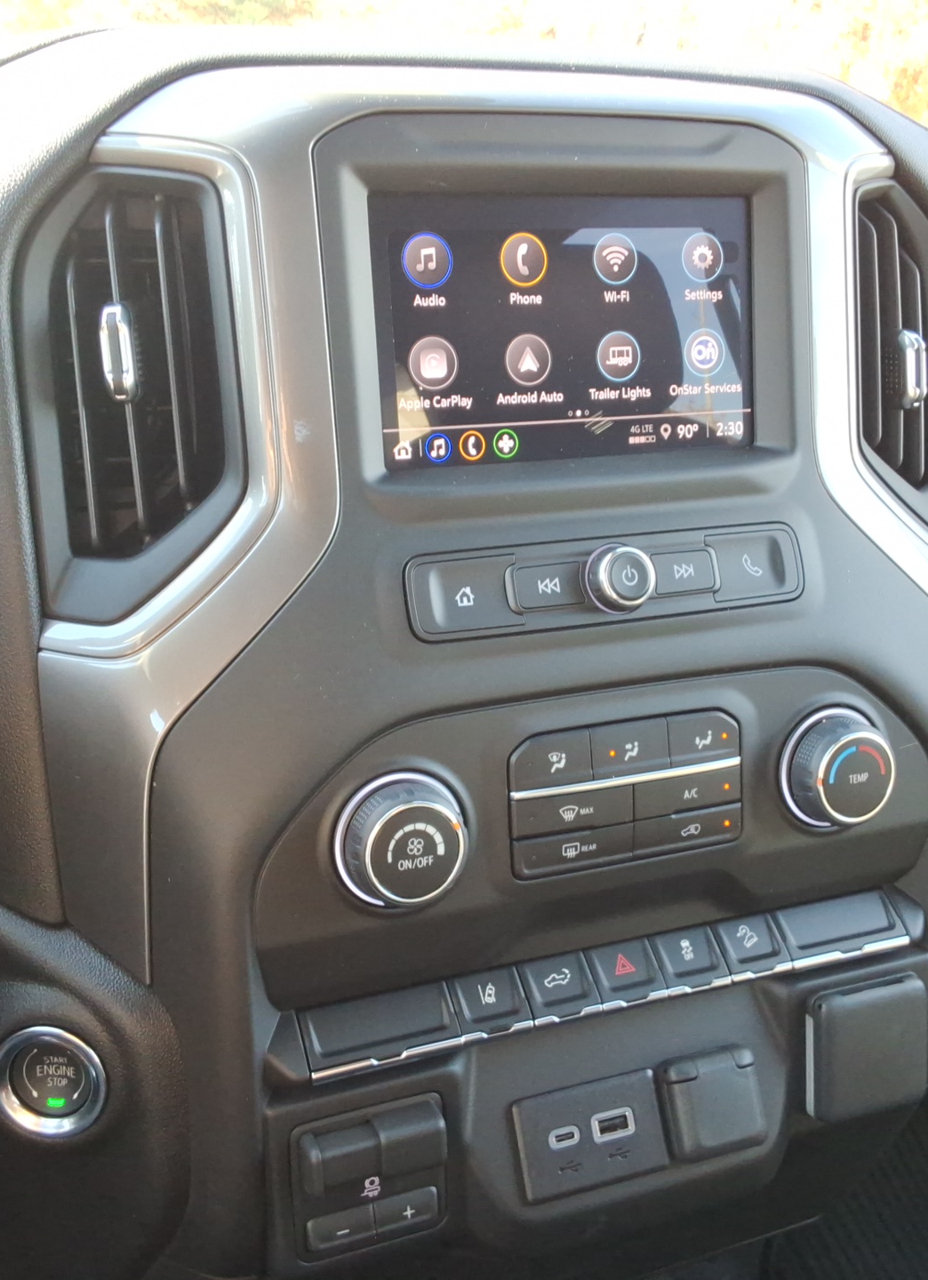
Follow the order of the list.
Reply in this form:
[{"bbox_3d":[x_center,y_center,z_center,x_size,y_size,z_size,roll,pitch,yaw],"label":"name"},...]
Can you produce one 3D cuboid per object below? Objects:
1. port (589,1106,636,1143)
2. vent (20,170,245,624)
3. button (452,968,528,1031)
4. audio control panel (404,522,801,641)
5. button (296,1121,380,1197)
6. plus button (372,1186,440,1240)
[{"bbox_3d":[0.056,0.186,0.531,0.017,0.009,0.010,-7,-11,-22],"label":"port"},{"bbox_3d":[-0.112,-0.082,0.467,0.068,0.146,0.032,-3,8,-8],"label":"vent"},{"bbox_3d":[0.009,0.131,0.504,0.026,0.018,0.009,-7,-25,-22],"label":"button"},{"bbox_3d":[0.056,-0.023,0.492,0.159,0.030,0.018,-7,-9,-22],"label":"audio control panel"},{"bbox_3d":[-0.044,0.176,0.475,0.029,0.024,0.015,-7,10,-22],"label":"button"},{"bbox_3d":[-0.022,0.204,0.495,0.026,0.015,0.008,-7,5,-22],"label":"plus button"}]

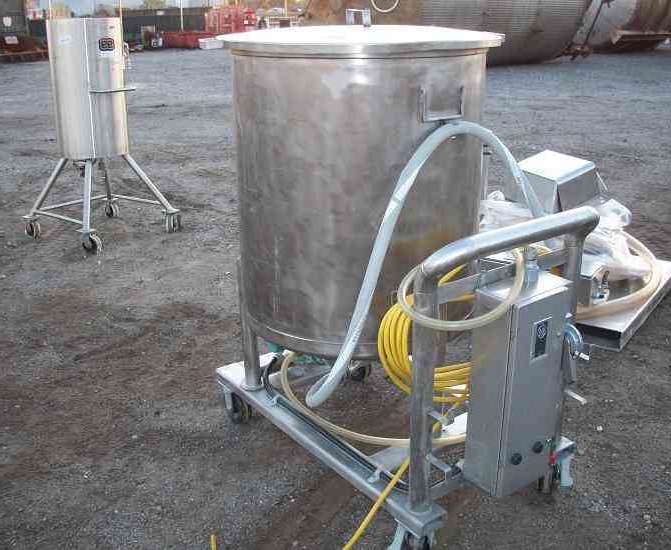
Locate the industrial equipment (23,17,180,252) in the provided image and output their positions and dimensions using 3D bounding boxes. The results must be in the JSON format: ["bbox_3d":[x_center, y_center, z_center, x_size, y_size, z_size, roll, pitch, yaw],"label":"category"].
[{"bbox_3d":[-1.892,-1.130,5.769,0.850,1.650,0.850,15,24,37],"label":"industrial equipment"}]

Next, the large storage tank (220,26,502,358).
[{"bbox_3d":[0.086,-0.349,2.672,0.970,1.030,0.970,0,19,0],"label":"large storage tank"}]

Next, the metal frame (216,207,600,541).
[{"bbox_3d":[0.201,0.224,2.694,0.730,1.040,1.378,-14,23,-34],"label":"metal frame"}]

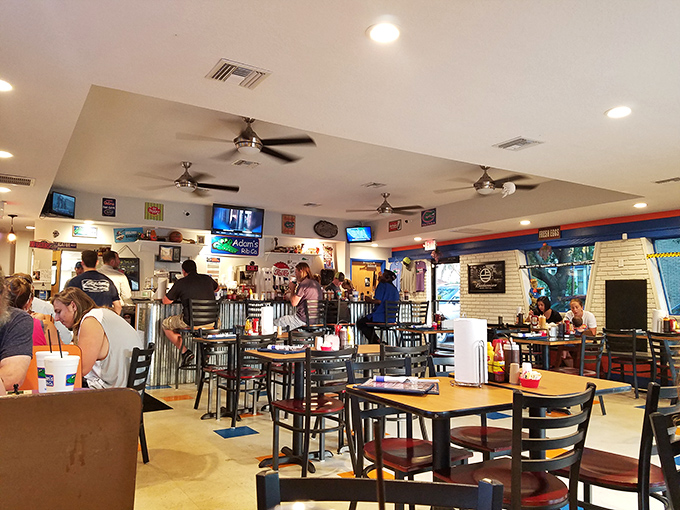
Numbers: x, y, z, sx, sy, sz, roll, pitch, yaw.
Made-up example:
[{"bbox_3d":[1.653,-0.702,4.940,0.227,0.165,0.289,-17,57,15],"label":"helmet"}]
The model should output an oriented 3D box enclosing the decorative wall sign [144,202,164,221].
[{"bbox_3d":[-3.256,-0.761,8.965,0.321,0.297,0.020,3,-6,-33],"label":"decorative wall sign"}]

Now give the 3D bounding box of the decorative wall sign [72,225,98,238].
[{"bbox_3d":[-4.321,-0.386,8.676,0.375,0.185,0.030,3,-6,-33],"label":"decorative wall sign"}]

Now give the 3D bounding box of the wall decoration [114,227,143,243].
[{"bbox_3d":[-3.654,-0.337,8.824,0.475,0.240,0.020,-5,-2,-33],"label":"wall decoration"}]

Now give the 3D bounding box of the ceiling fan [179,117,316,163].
[{"bbox_3d":[-0.849,-1.111,4.748,1.310,0.380,1.310,1,-5,-10],"label":"ceiling fan"}]

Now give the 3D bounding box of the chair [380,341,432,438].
[{"bbox_3d":[0.365,1.050,3.694,0.440,0.830,0.470,3,-6,-31],"label":"chair"}]

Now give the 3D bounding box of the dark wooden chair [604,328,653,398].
[{"bbox_3d":[3.620,1.325,6.374,0.460,0.840,0.430,3,-6,-33],"label":"dark wooden chair"}]

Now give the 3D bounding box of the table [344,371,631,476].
[{"bbox_3d":[0.693,1.005,2.421,1.230,0.755,0.710,3,-6,-29],"label":"table"}]

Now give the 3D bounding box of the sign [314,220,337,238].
[{"bbox_3d":[-0.287,-0.550,11.117,0.626,0.381,0.030,3,-6,-33],"label":"sign"}]

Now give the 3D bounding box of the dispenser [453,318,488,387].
[{"bbox_3d":[0.606,0.442,2.376,0.160,0.310,0.160,-1,-5,14],"label":"dispenser"}]

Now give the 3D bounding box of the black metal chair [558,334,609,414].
[{"bbox_3d":[2.297,1.159,4.963,0.430,0.820,0.470,4,-6,-38],"label":"black metal chair"}]

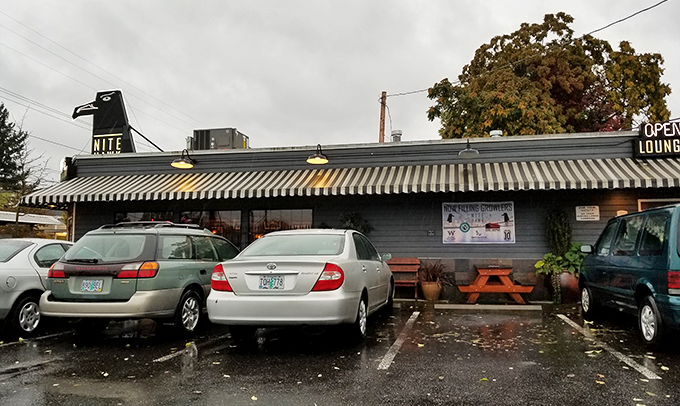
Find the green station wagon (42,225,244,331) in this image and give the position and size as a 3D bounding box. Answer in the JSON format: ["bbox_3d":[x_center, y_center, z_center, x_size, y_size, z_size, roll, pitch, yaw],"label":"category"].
[{"bbox_3d":[-2.452,1.167,8.422,1.770,1.570,4.720,-1,-6,14],"label":"green station wagon"}]

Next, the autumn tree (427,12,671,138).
[{"bbox_3d":[9.916,-2.829,23.890,11.463,12.587,10.890,0,-6,0],"label":"autumn tree"}]

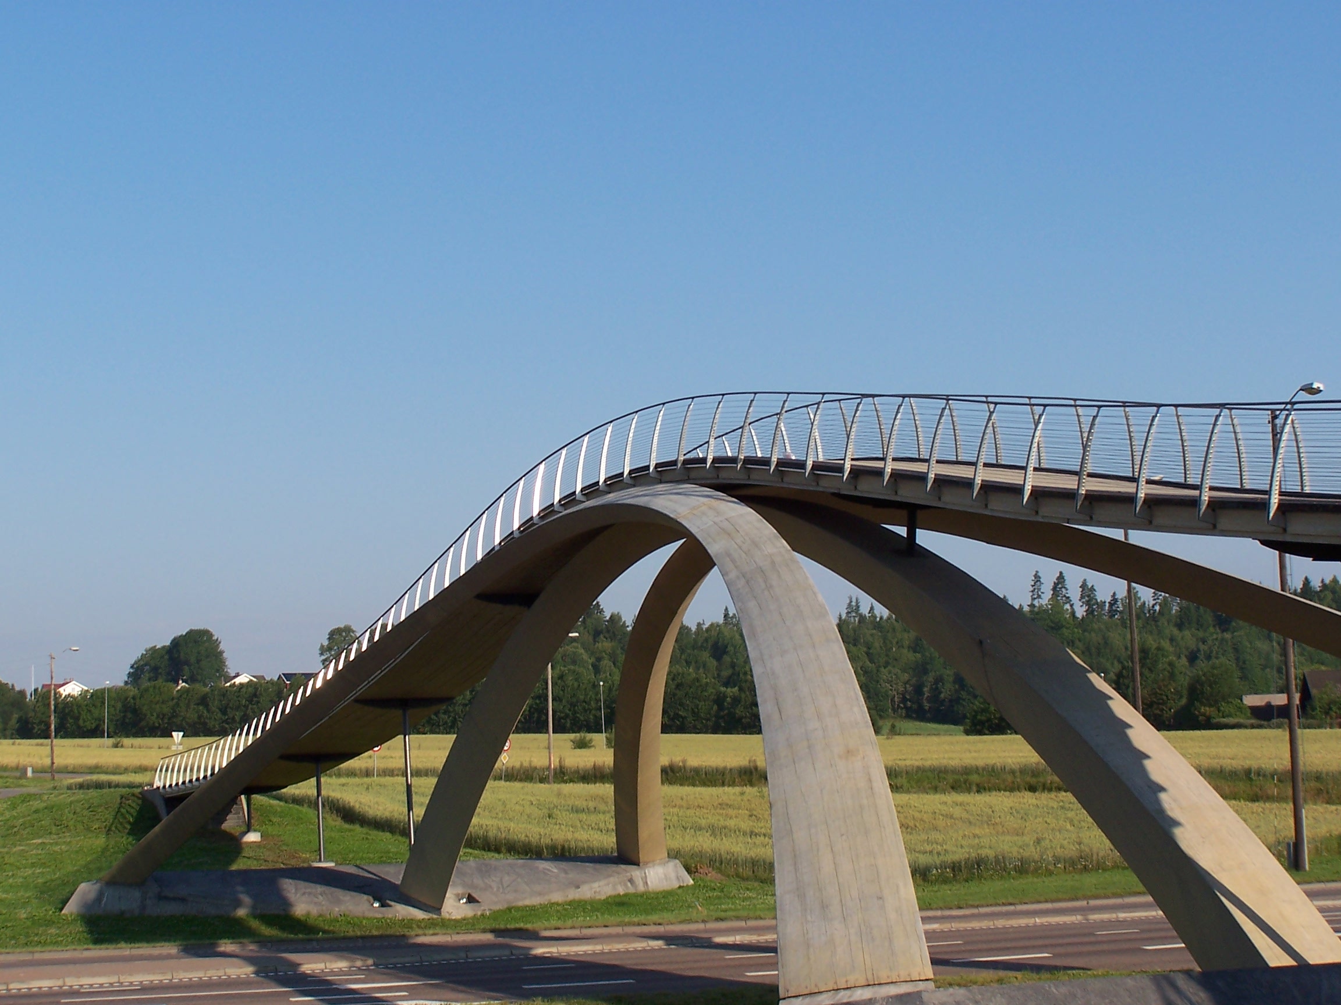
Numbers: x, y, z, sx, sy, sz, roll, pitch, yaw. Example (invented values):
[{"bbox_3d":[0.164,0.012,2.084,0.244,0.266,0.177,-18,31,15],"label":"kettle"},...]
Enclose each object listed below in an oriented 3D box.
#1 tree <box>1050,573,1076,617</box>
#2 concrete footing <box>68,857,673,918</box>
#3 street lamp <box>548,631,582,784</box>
[{"bbox_3d":[59.169,20.657,388.946,5.000,20.500,5.000,-2,-6,0],"label":"tree"},{"bbox_3d":[-7.182,10.381,69.338,17.300,1.250,8.000,0,-6,-21],"label":"concrete footing"},{"bbox_3d":[-6.730,12.785,162.493,2.100,9.600,0.380,-2,-6,0],"label":"street lamp"}]

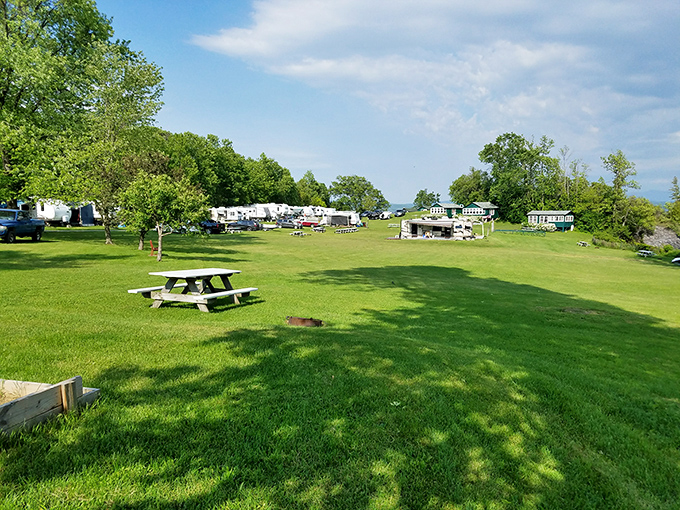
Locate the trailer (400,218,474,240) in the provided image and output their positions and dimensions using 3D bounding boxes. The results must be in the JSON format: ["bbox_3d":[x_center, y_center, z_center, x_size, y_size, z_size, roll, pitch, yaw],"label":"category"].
[{"bbox_3d":[14.319,-3.745,75.000,10.100,3.100,2.800,1,6,6],"label":"trailer"}]

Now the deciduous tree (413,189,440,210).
[{"bbox_3d":[25.406,-16.154,150.000,7.800,6.800,7.200,0,6,0],"label":"deciduous tree"}]

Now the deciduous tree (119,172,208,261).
[{"bbox_3d":[-8.053,-1.757,23.300,4.000,4.000,3.900,0,6,0],"label":"deciduous tree"}]

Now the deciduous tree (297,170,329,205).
[{"bbox_3d":[-6.893,-15.414,128.000,7.800,11.300,7.800,0,6,0],"label":"deciduous tree"}]

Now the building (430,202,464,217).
[{"bbox_3d":[22.944,-9.583,109.000,5.600,3.300,4.500,-5,8,-42],"label":"building"}]

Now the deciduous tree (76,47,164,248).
[{"bbox_3d":[-13.662,-6.877,31.500,5.600,12.400,5.600,0,6,0],"label":"deciduous tree"}]

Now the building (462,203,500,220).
[{"bbox_3d":[28.887,-8.985,105.000,5.200,3.600,5.200,-5,8,-42],"label":"building"}]

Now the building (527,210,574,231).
[{"bbox_3d":[39.569,-6.448,96.000,7.200,3.800,4.400,5,8,43],"label":"building"}]

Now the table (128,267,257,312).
[{"bbox_3d":[-2.810,0.690,10.170,1.540,0.710,2.150,4,3,16],"label":"table"}]

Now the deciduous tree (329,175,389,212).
[{"bbox_3d":[4.818,-15.626,133.000,15.000,10.400,13.500,0,6,0],"label":"deciduous tree"}]

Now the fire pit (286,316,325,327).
[{"bbox_3d":[-0.612,1.198,9.200,0.640,0.170,0.640,4,3,0],"label":"fire pit"}]

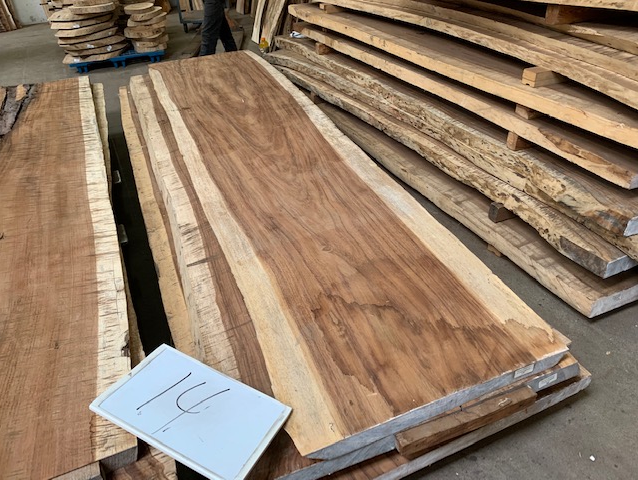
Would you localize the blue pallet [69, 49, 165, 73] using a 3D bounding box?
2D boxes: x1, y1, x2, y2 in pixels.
[{"bbox_3d":[-2.668,-2.519,6.562,1.180,0.135,0.980,-11,35,-9],"label":"blue pallet"}]

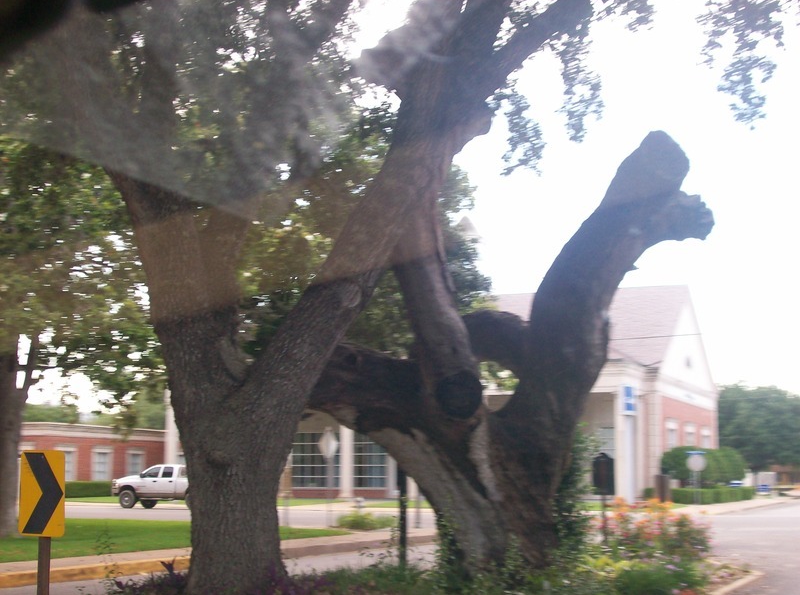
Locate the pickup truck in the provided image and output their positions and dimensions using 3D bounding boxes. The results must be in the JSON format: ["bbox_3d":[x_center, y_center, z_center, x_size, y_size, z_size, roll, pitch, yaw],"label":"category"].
[{"bbox_3d":[-10.850,9.014,61.725,5.800,2.080,2.050,-3,-8,22],"label":"pickup truck"}]

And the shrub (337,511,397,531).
[{"bbox_3d":[-0.926,5.953,34.734,1.500,0.520,1.150,0,-8,-2],"label":"shrub"}]

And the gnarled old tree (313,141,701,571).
[{"bbox_3d":[1.647,0.721,20.464,6.300,7.000,3.800,-1,-8,5],"label":"gnarled old tree"}]

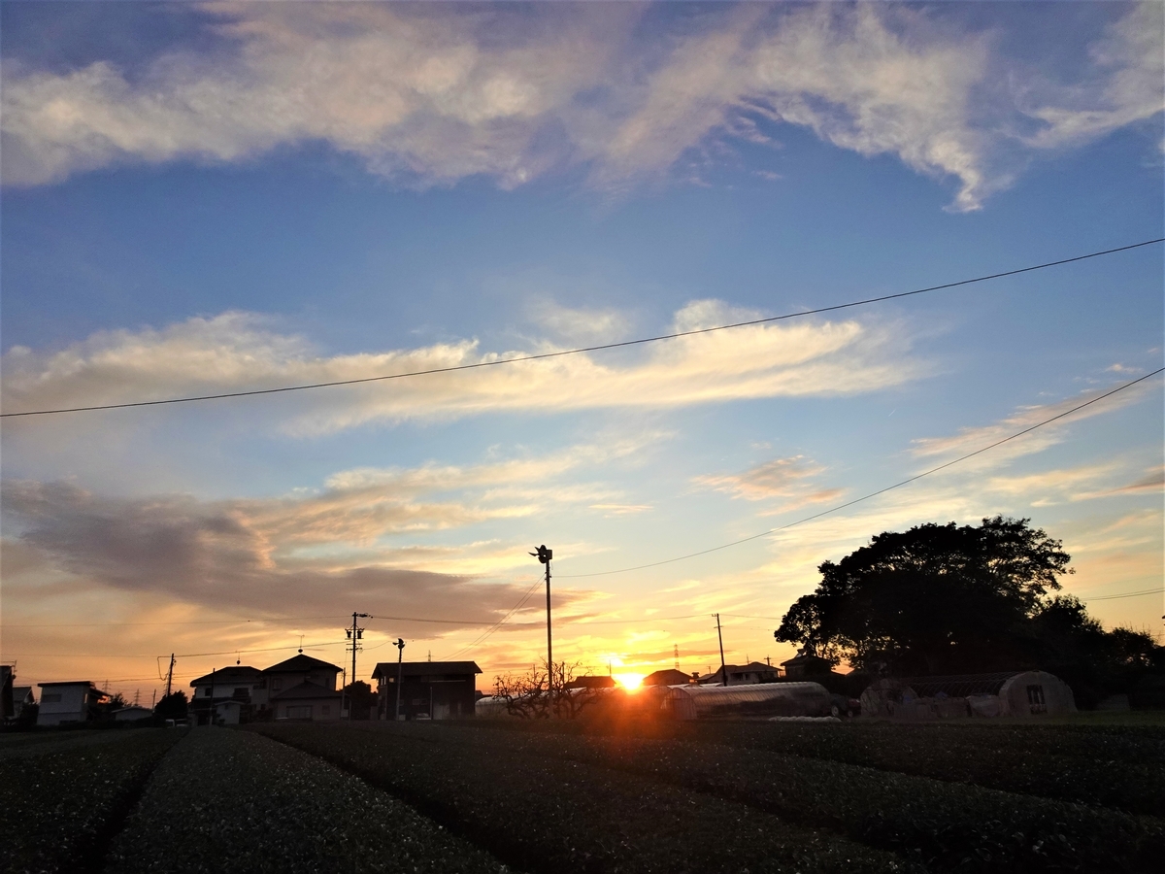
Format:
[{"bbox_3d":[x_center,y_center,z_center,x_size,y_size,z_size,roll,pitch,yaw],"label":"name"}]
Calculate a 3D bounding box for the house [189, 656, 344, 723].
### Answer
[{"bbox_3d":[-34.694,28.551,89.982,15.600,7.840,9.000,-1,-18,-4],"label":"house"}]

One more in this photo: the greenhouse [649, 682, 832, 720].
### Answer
[{"bbox_3d":[13.455,21.923,67.255,13.500,2.600,5.500,5,-19,-22],"label":"greenhouse"}]

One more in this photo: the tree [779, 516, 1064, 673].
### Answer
[{"bbox_3d":[29.346,15.509,71.408,25.700,16.586,21.196,-2,-18,0],"label":"tree"}]

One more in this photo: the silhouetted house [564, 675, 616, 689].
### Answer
[{"bbox_3d":[1.595,55.520,176.467,11.000,7.000,8.500,1,-18,-10],"label":"silhouetted house"}]

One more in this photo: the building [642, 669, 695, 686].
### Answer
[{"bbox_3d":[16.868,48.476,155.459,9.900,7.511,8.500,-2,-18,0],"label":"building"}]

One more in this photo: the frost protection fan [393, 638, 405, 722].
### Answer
[{"bbox_3d":[-14.282,19.035,62.647,0.900,7.000,0.900,11,-22,-36],"label":"frost protection fan"}]

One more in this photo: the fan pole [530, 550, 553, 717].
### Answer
[{"bbox_3d":[-1.511,7.477,29.666,0.750,7.062,0.800,14,-24,-39],"label":"fan pole"}]

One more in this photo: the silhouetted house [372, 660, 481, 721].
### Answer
[{"bbox_3d":[-16.076,26.518,83.425,10.000,6.500,6.800,5,-19,-21],"label":"silhouetted house"}]

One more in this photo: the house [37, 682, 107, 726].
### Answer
[{"bbox_3d":[-51.298,27.388,81.355,6.500,5.800,6.500,6,-19,-24],"label":"house"}]

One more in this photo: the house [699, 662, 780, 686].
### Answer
[{"bbox_3d":[25.901,40.881,133.501,11.000,6.900,8.500,3,-18,-14],"label":"house"}]

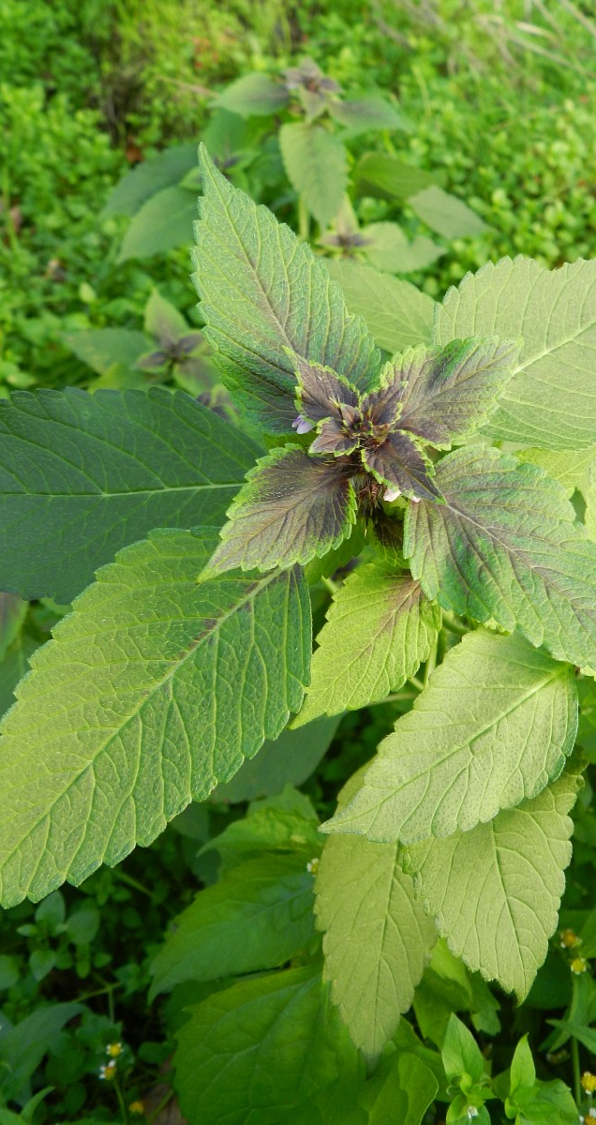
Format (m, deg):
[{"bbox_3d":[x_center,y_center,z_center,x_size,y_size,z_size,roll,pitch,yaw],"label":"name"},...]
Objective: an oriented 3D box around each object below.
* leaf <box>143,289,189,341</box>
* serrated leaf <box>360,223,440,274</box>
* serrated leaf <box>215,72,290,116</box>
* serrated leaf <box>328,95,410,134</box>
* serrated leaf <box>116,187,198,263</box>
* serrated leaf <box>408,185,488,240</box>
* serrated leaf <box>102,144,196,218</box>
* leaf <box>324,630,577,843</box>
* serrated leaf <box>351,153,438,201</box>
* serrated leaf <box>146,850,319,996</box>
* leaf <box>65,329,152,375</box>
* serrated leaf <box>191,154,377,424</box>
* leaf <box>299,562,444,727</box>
[{"bbox_3d":[-0.073,-0.137,0.574,0.023,0.007,0.035,-18,77,-6],"label":"leaf"},{"bbox_3d":[0.060,-0.185,0.615,0.049,0.010,0.035,9,51,12],"label":"serrated leaf"},{"bbox_3d":[-0.033,-0.341,0.755,0.063,0.014,0.038,-13,75,-9],"label":"serrated leaf"},{"bbox_3d":[0.043,-0.267,0.620,0.055,0.010,0.028,22,74,8],"label":"serrated leaf"},{"bbox_3d":[-0.084,-0.223,0.677,0.050,0.016,0.091,43,74,7],"label":"serrated leaf"},{"bbox_3d":[0.087,-0.201,0.600,0.053,0.008,0.023,35,78,14],"label":"serrated leaf"},{"bbox_3d":[-0.088,-0.233,0.650,0.083,0.012,0.040,-32,52,-14],"label":"serrated leaf"},{"bbox_3d":[0.045,0.053,0.302,0.091,0.014,0.049,-31,69,-13],"label":"leaf"},{"bbox_3d":[0.057,-0.225,0.610,0.052,0.010,0.027,20,75,8],"label":"serrated leaf"},{"bbox_3d":[-0.016,0.129,0.365,0.081,0.014,0.045,-27,64,-14],"label":"serrated leaf"},{"bbox_3d":[-0.096,-0.108,0.528,0.049,0.009,0.028,10,69,-2],"label":"leaf"},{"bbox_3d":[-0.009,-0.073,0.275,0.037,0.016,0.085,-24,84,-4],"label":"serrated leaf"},{"bbox_3d":[0.018,0.024,0.287,0.036,0.010,0.058,39,74,16],"label":"leaf"}]

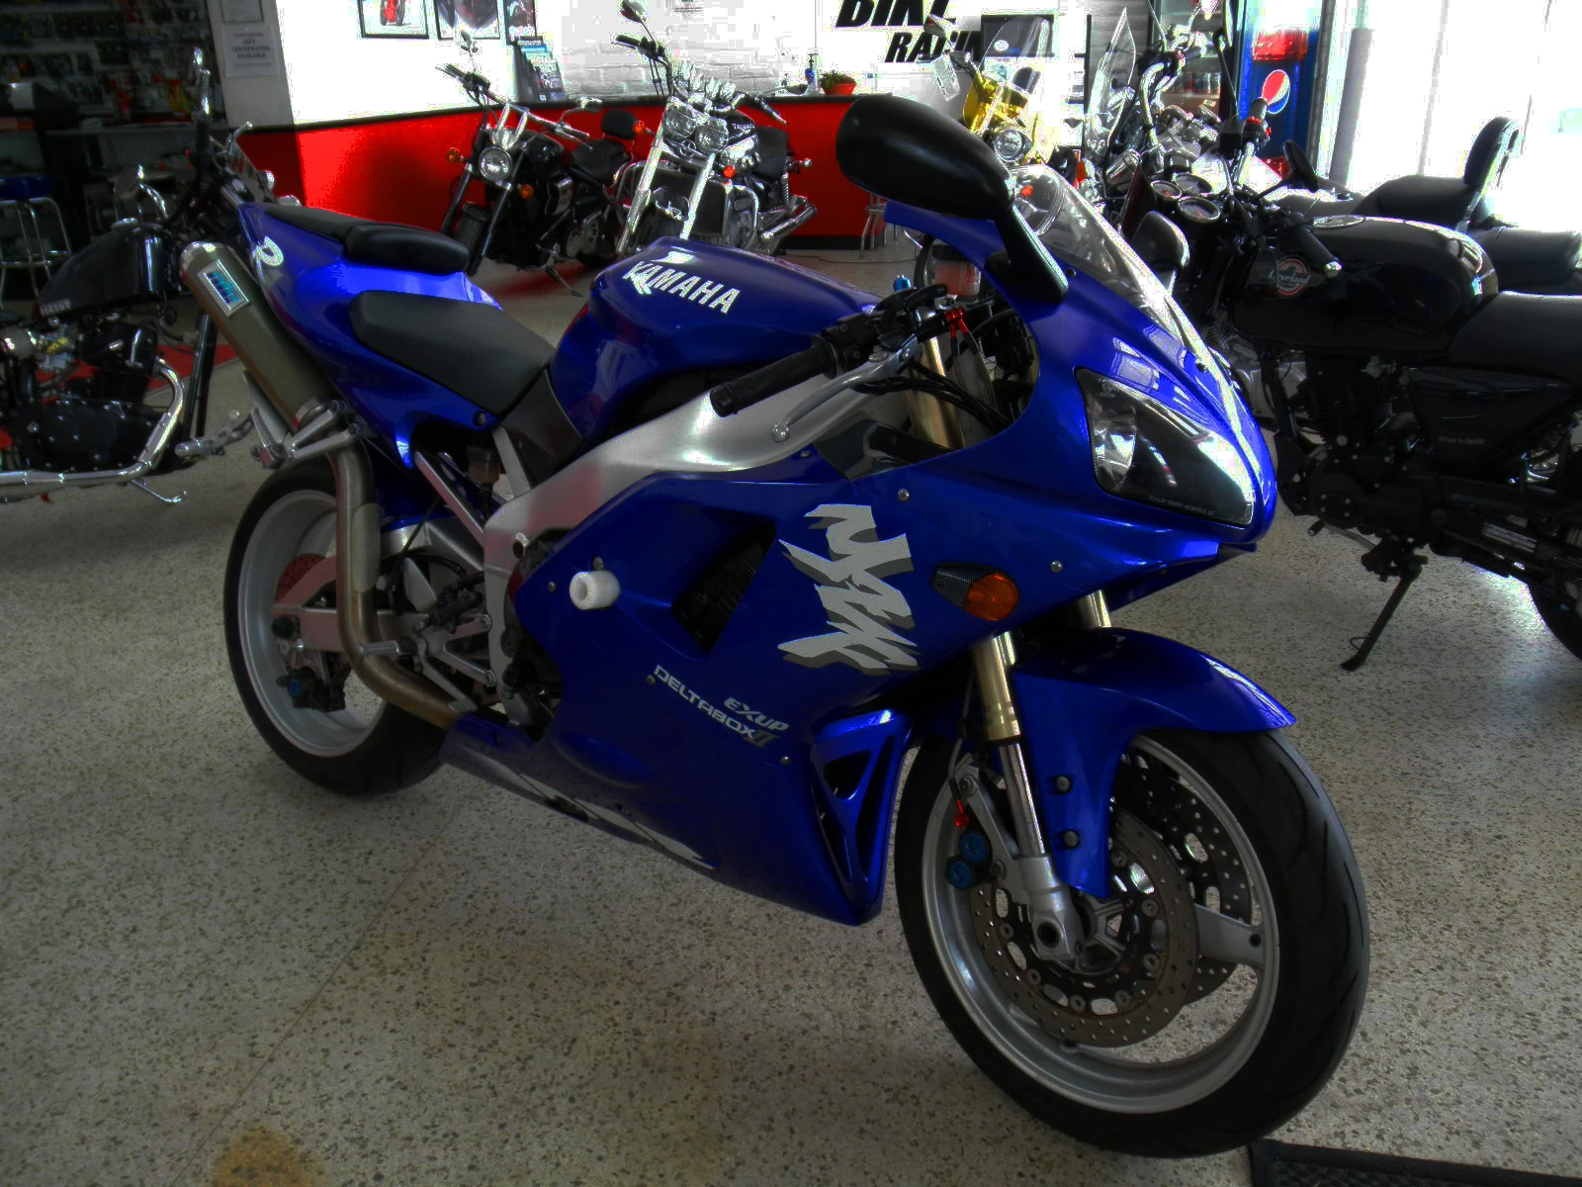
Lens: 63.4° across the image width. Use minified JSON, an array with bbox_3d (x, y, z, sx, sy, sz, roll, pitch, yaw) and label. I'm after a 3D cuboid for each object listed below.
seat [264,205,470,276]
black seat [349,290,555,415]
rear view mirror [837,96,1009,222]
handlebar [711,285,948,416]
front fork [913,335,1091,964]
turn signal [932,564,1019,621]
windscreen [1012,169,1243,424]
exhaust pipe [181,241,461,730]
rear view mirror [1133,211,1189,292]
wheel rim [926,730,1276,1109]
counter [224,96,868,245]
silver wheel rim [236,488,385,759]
[{"bbox_3d":[-0.707,-0.600,2.170,0.550,0.100,0.210,20,15,32],"label":"seat"},{"bbox_3d":[-0.516,-0.388,2.052,0.480,0.140,0.270,22,16,32],"label":"black seat"},{"bbox_3d":[0.130,-0.432,1.265,0.185,0.105,0.085,0,13,-43],"label":"rear view mirror"},{"bbox_3d":[0.044,-0.273,1.435,0.295,0.085,0.090,-25,22,-18],"label":"handlebar"},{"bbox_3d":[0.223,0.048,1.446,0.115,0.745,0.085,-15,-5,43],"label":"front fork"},{"bbox_3d":[0.188,-0.001,1.302,0.095,0.060,0.065,15,12,33],"label":"turn signal"},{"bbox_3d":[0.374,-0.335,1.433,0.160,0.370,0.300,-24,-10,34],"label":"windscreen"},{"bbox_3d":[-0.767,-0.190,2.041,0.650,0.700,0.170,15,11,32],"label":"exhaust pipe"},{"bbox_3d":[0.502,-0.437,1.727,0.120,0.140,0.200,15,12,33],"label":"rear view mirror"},{"bbox_3d":[0.371,0.361,1.512,0.465,0.465,0.108,17,16,41],"label":"wheel rim"},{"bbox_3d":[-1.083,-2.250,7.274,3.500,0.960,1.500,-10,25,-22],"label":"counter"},{"bbox_3d":[-0.772,0.048,2.269,0.462,0.462,0.172,15,11,32],"label":"silver wheel rim"}]

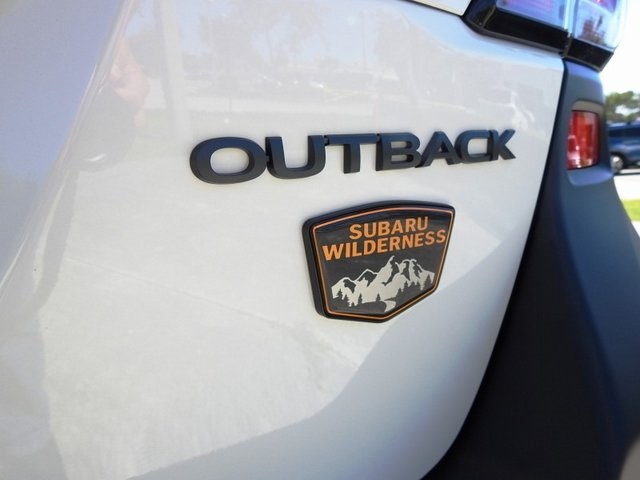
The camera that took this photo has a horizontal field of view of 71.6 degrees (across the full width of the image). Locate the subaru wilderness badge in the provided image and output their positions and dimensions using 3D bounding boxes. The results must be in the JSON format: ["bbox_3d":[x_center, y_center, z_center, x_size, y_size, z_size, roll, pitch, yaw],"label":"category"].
[{"bbox_3d":[0.040,0.015,0.275,0.111,0.076,0.007,-7,16,-30],"label":"subaru wilderness badge"}]

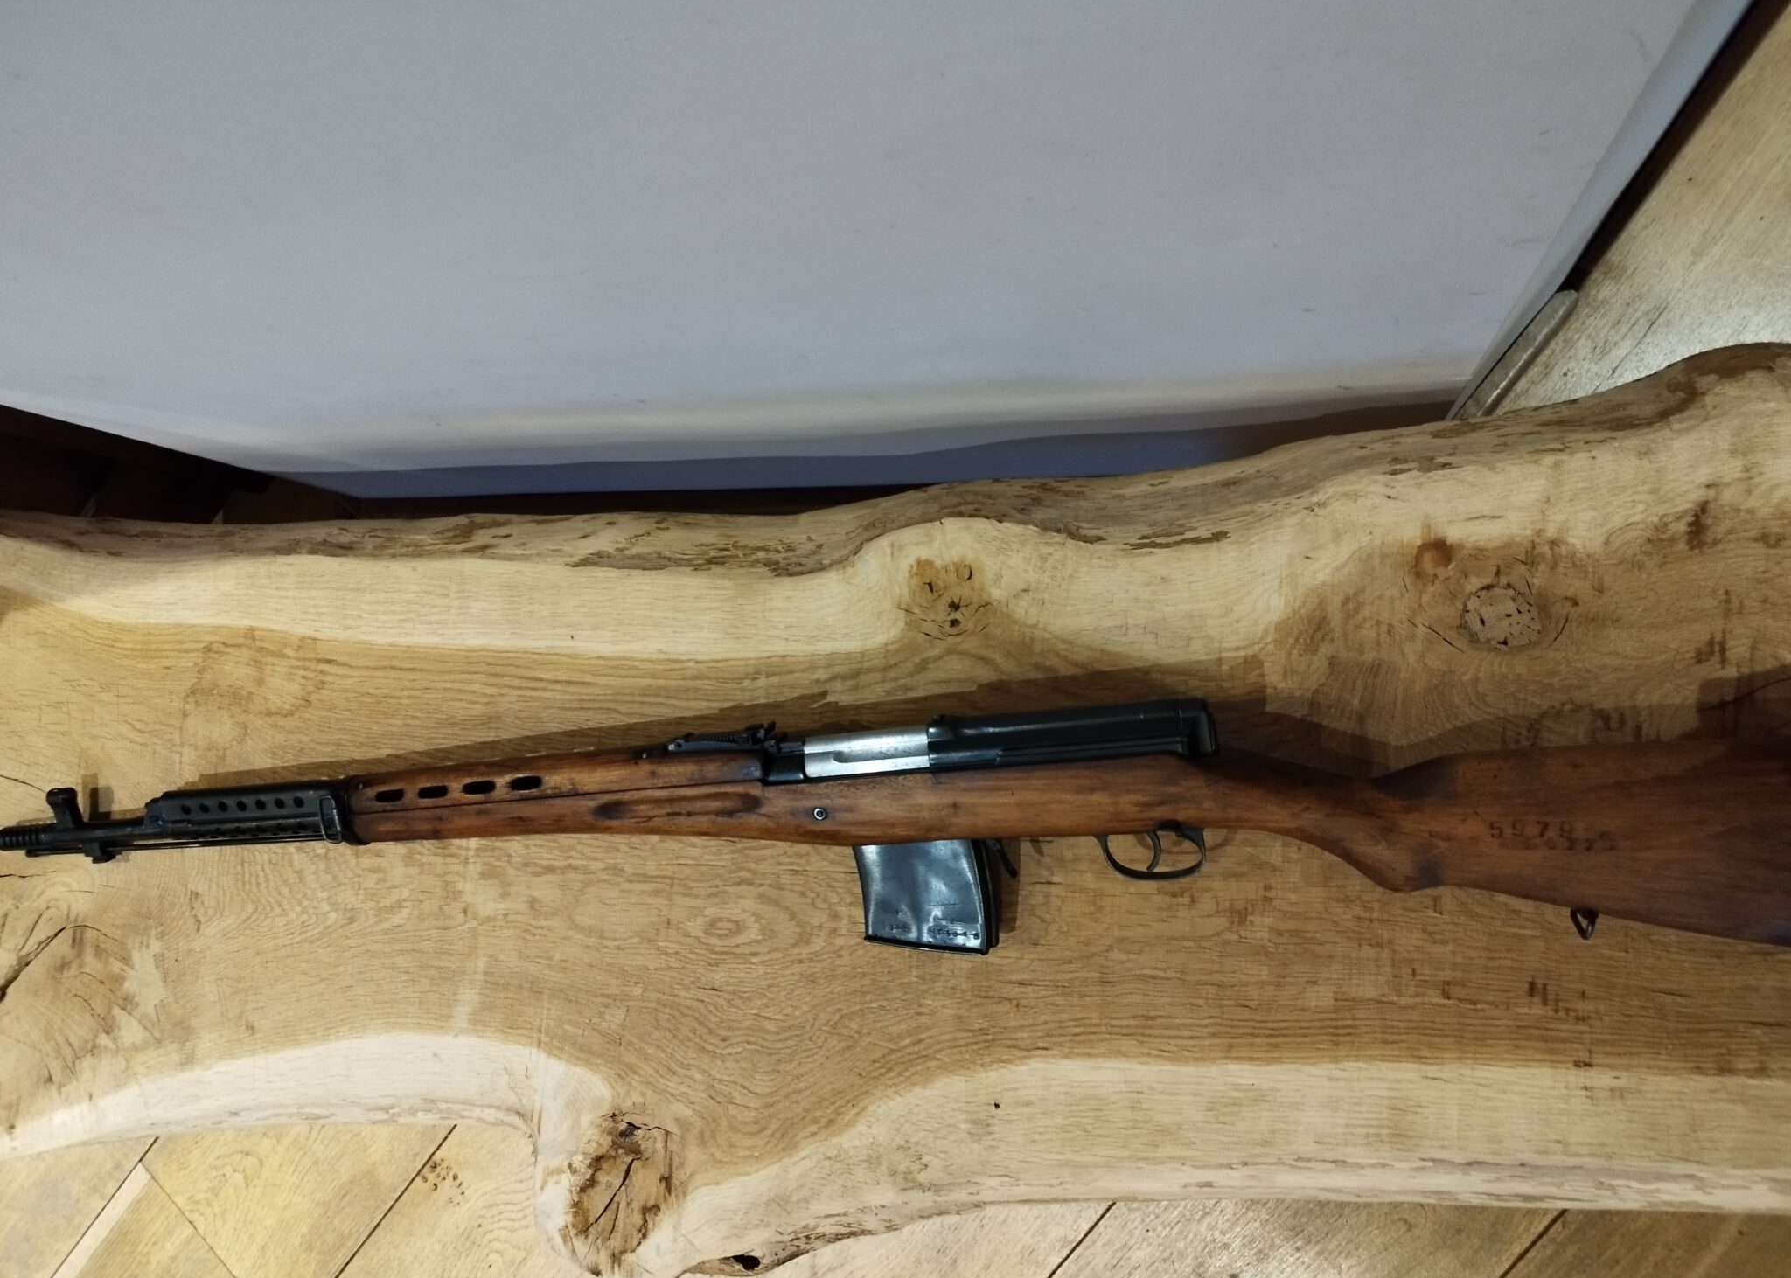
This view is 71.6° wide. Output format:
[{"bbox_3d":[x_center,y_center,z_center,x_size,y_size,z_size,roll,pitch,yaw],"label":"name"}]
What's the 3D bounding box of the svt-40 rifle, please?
[{"bbox_3d":[-0.094,0.140,0.821,1.226,0.066,0.172,-6,93,14],"label":"svt-40 rifle"}]

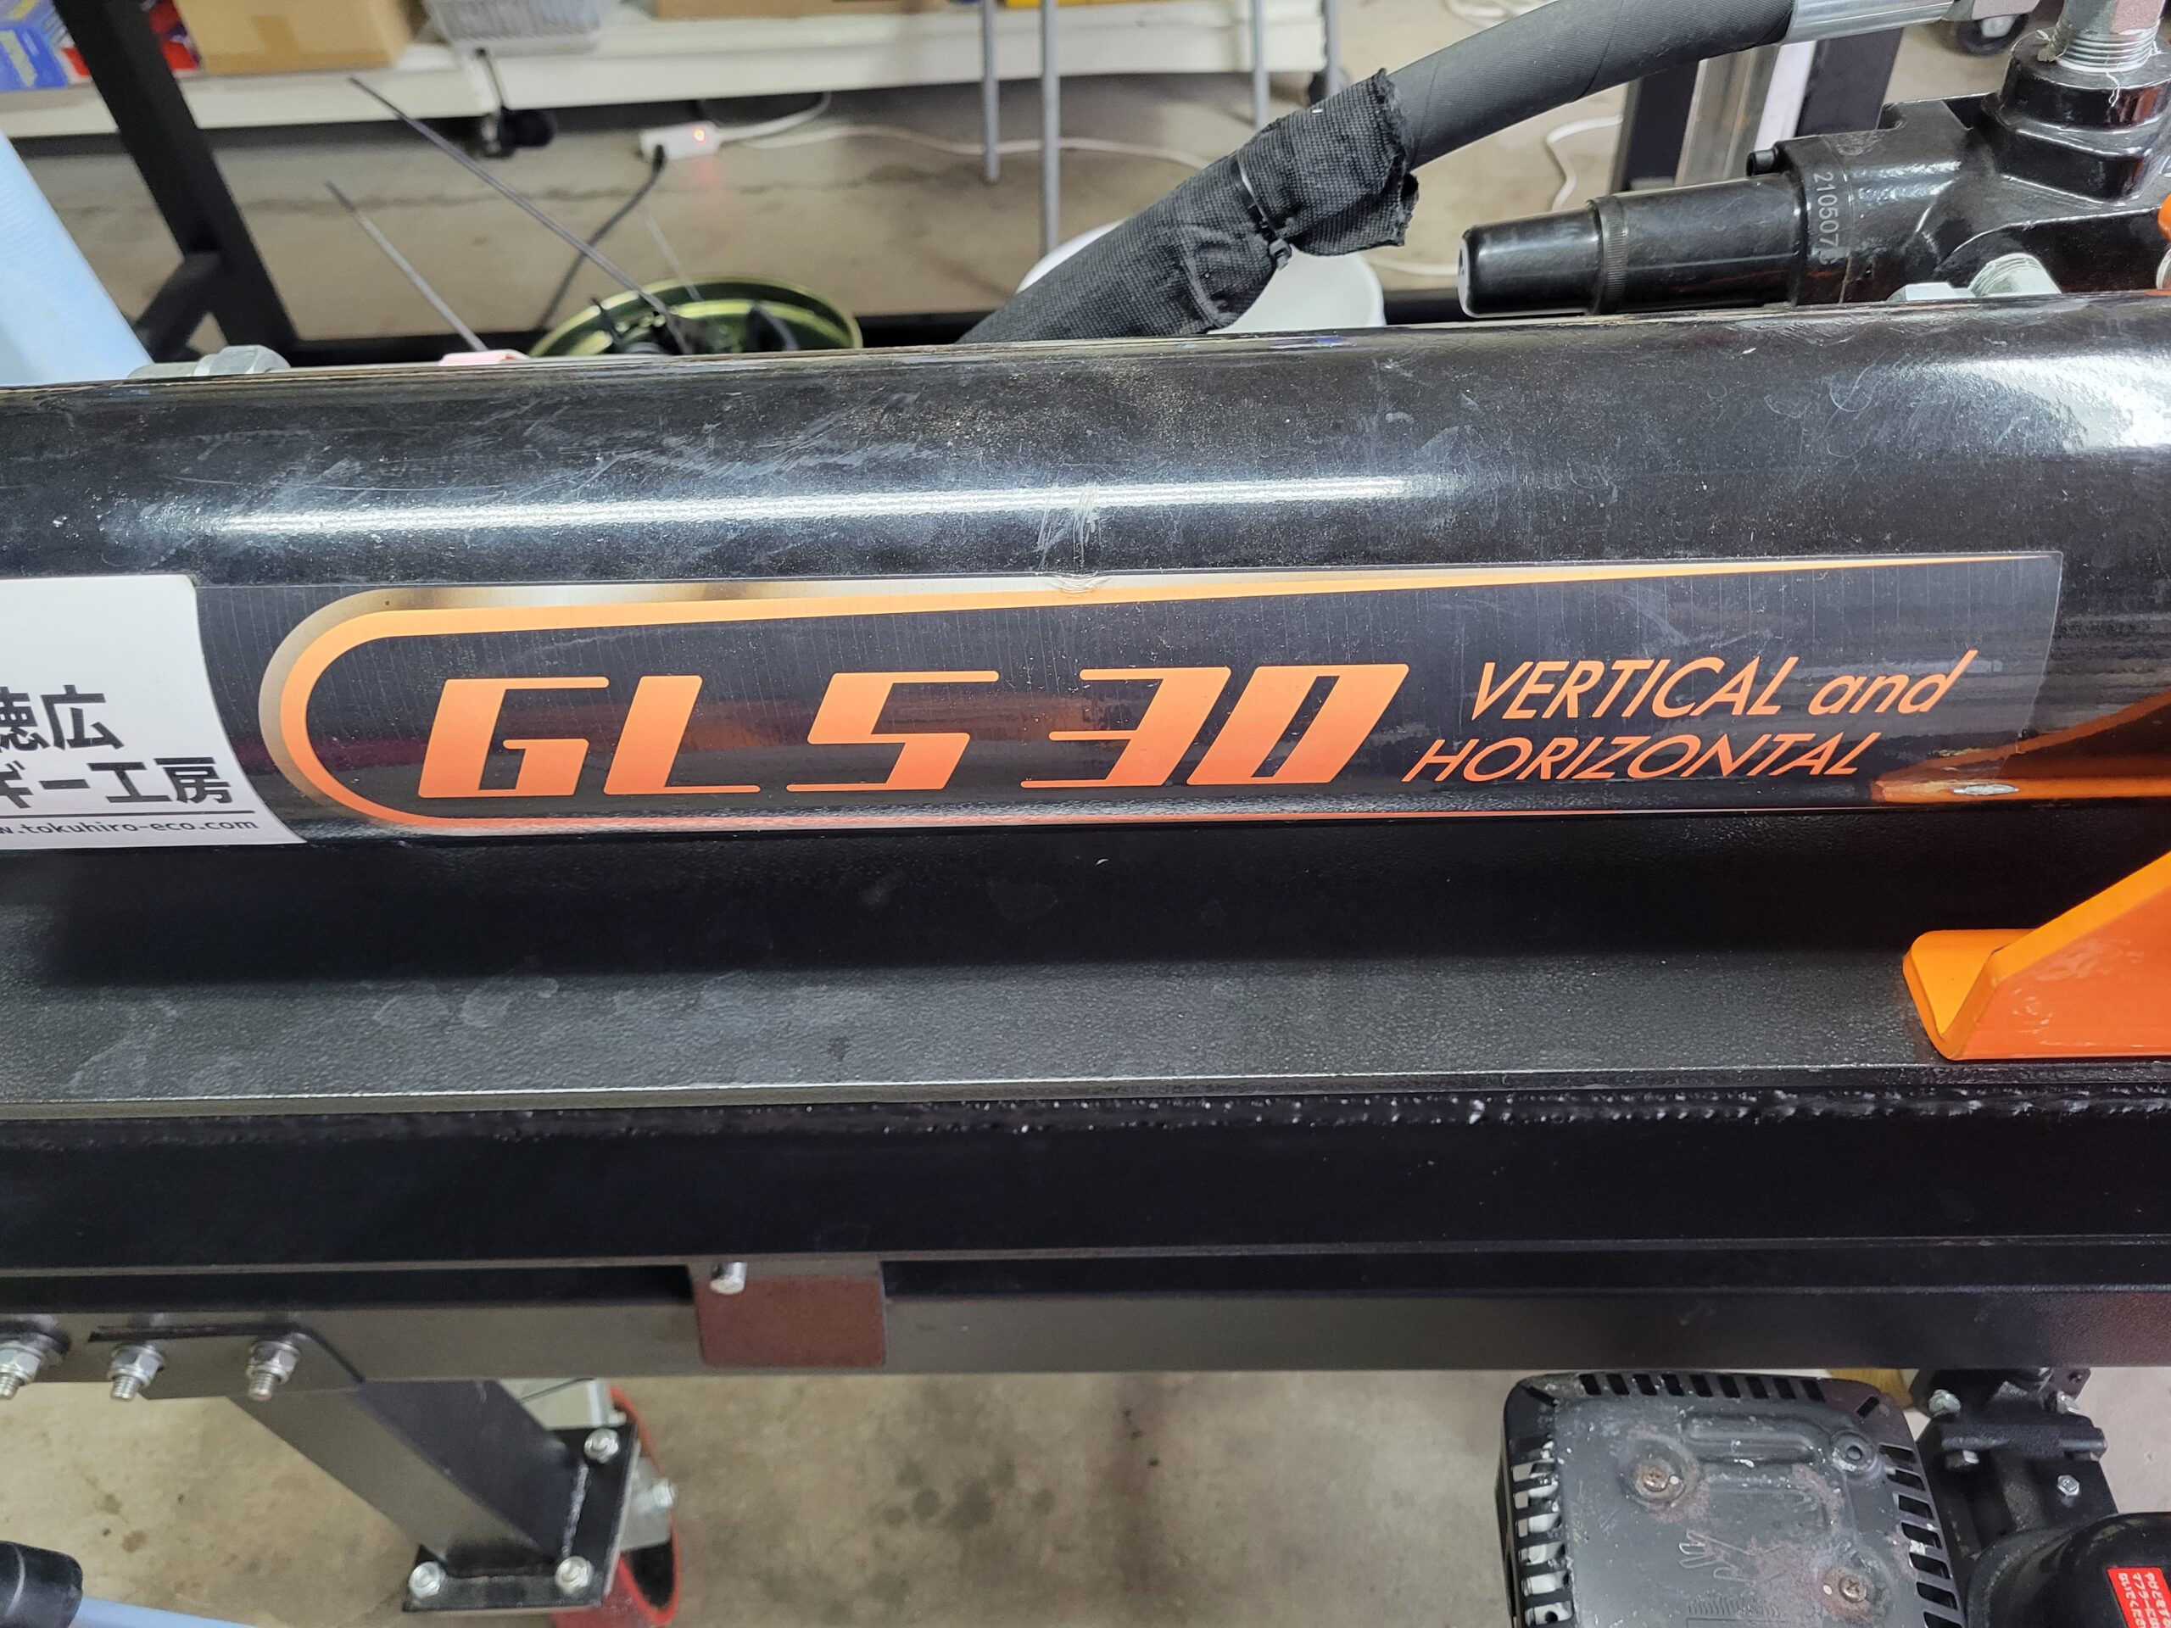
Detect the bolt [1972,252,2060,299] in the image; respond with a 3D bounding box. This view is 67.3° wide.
[{"bbox_3d":[0.271,-0.152,0.475,0.025,0.021,0.022,-2,45,5],"label":"bolt"}]

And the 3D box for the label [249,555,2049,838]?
[{"bbox_3d":[0.005,-0.023,0.412,0.459,0.081,0.015,-1,42,4],"label":"label"}]

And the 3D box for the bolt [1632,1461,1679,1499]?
[{"bbox_3d":[0.214,0.250,0.610,0.015,0.006,0.015,-2,45,5],"label":"bolt"}]

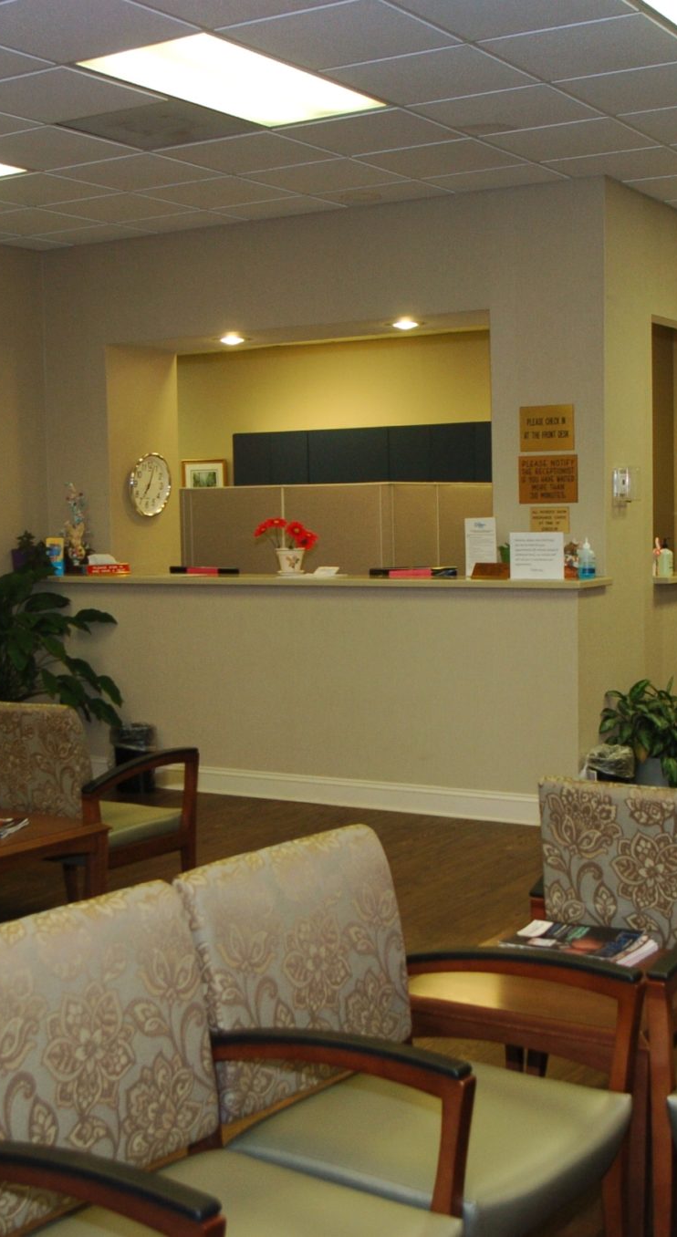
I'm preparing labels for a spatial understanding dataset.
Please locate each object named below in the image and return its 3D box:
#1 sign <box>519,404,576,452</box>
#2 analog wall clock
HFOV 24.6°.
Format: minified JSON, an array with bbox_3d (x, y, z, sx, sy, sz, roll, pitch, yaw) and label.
[{"bbox_3d":[0.989,-0.900,7.380,0.283,0.216,0.018,2,5,32],"label":"sign"},{"bbox_3d":[-1.102,-0.788,9.162,0.045,0.385,0.385,2,5,32],"label":"analog wall clock"}]

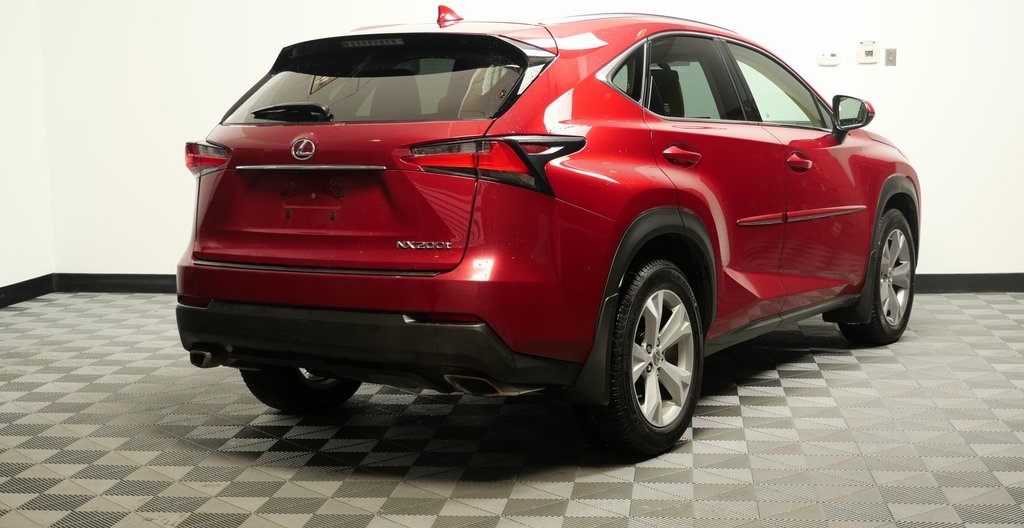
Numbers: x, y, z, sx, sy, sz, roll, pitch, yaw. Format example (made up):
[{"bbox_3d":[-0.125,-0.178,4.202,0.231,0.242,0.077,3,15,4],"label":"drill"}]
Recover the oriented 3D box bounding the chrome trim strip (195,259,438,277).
[{"bbox_3d":[-0.711,0.021,4.363,1.110,0.030,0.110,3,7,34],"label":"chrome trim strip"}]

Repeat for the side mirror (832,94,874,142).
[{"bbox_3d":[1.585,-0.683,6.034,0.220,0.210,0.170,3,7,34],"label":"side mirror"}]

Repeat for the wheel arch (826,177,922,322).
[{"bbox_3d":[1.903,-0.115,6.771,0.220,0.690,1.000,2,7,33],"label":"wheel arch"}]

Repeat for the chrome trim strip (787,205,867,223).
[{"bbox_3d":[1.441,-0.239,5.912,0.030,0.045,1.020,2,5,33],"label":"chrome trim strip"}]

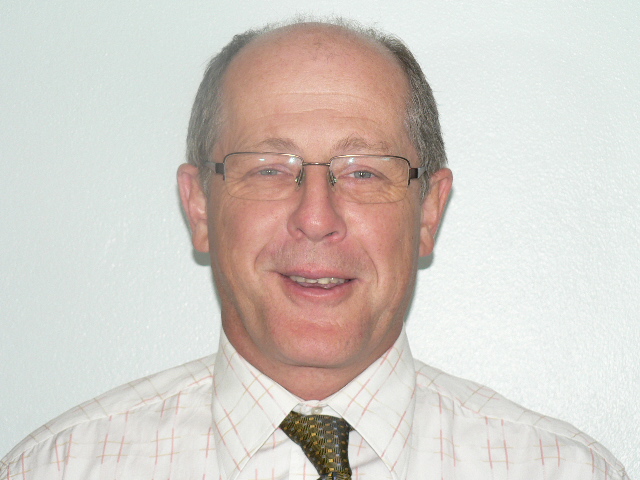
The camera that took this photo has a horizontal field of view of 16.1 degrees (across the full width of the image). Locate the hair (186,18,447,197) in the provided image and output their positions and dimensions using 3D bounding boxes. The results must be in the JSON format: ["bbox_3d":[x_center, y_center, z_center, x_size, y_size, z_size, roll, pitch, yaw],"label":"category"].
[{"bbox_3d":[-0.003,-0.083,1.640,0.186,0.165,0.185,2,-3,-1],"label":"hair"}]

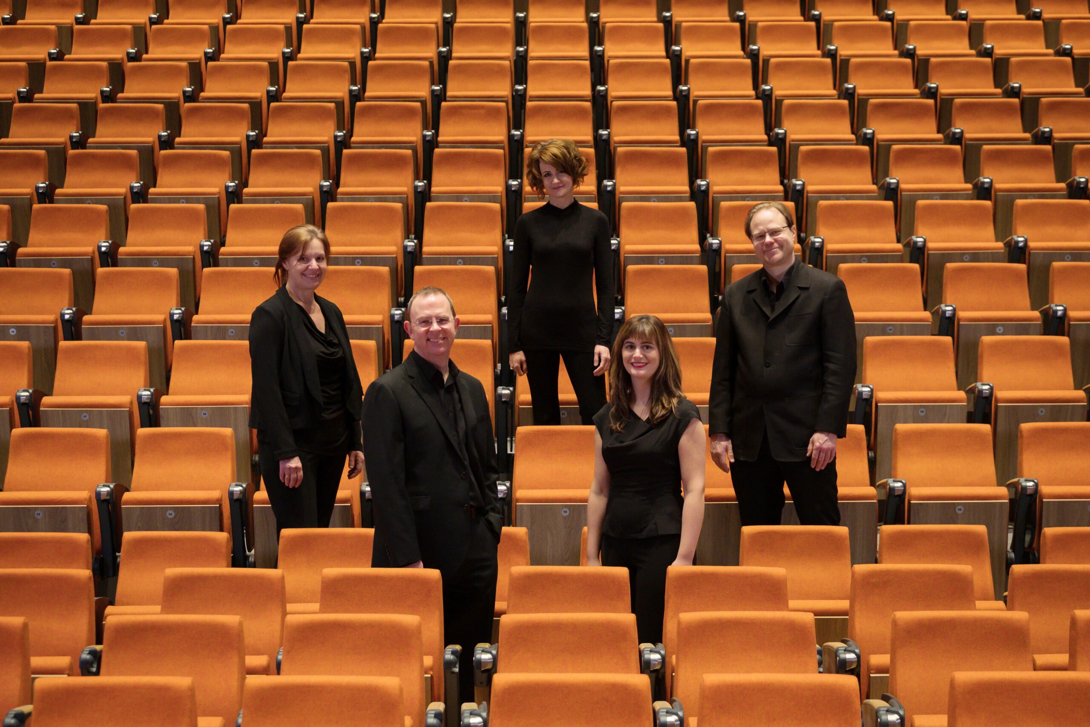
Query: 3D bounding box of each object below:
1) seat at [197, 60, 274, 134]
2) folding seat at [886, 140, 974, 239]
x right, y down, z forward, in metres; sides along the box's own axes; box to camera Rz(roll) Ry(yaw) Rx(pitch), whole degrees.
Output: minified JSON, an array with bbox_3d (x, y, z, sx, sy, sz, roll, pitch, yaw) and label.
[{"bbox_3d":[-2.100,-1.641,15.426,0.475,0.830,0.510,0,3,0],"label":"seat"},{"bbox_3d":[2.245,-0.890,13.242,0.530,0.770,0.500,0,3,0],"label":"folding seat"}]

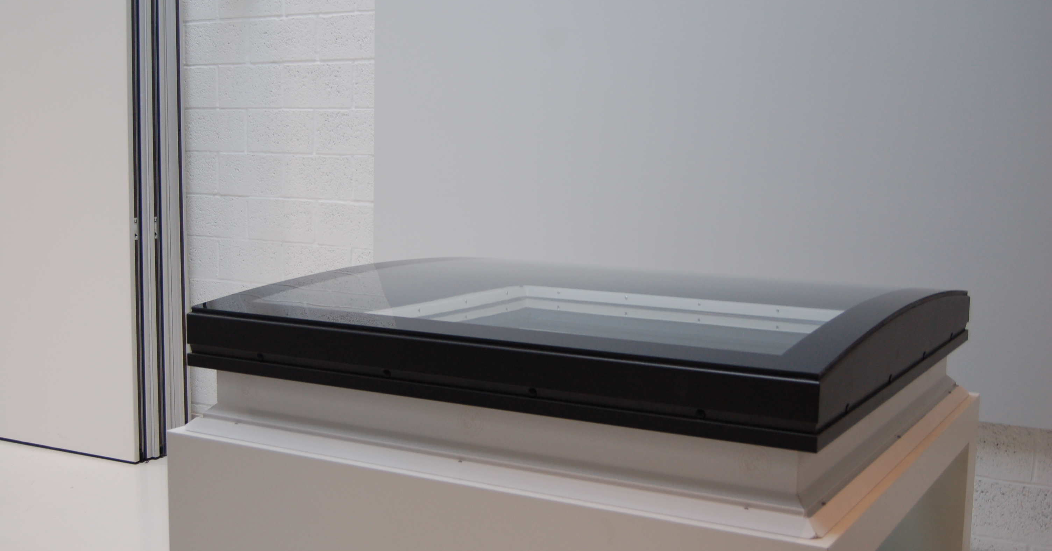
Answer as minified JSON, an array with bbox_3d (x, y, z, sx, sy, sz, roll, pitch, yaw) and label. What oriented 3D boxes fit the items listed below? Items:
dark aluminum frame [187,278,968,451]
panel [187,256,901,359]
[{"bbox_3d":[0.176,0.086,2.276,1.157,0.137,1.163,4,7,30],"label":"dark aluminum frame"},{"bbox_3d":[0.177,0.030,2.270,1.106,0.047,1.123,4,7,30],"label":"panel"}]

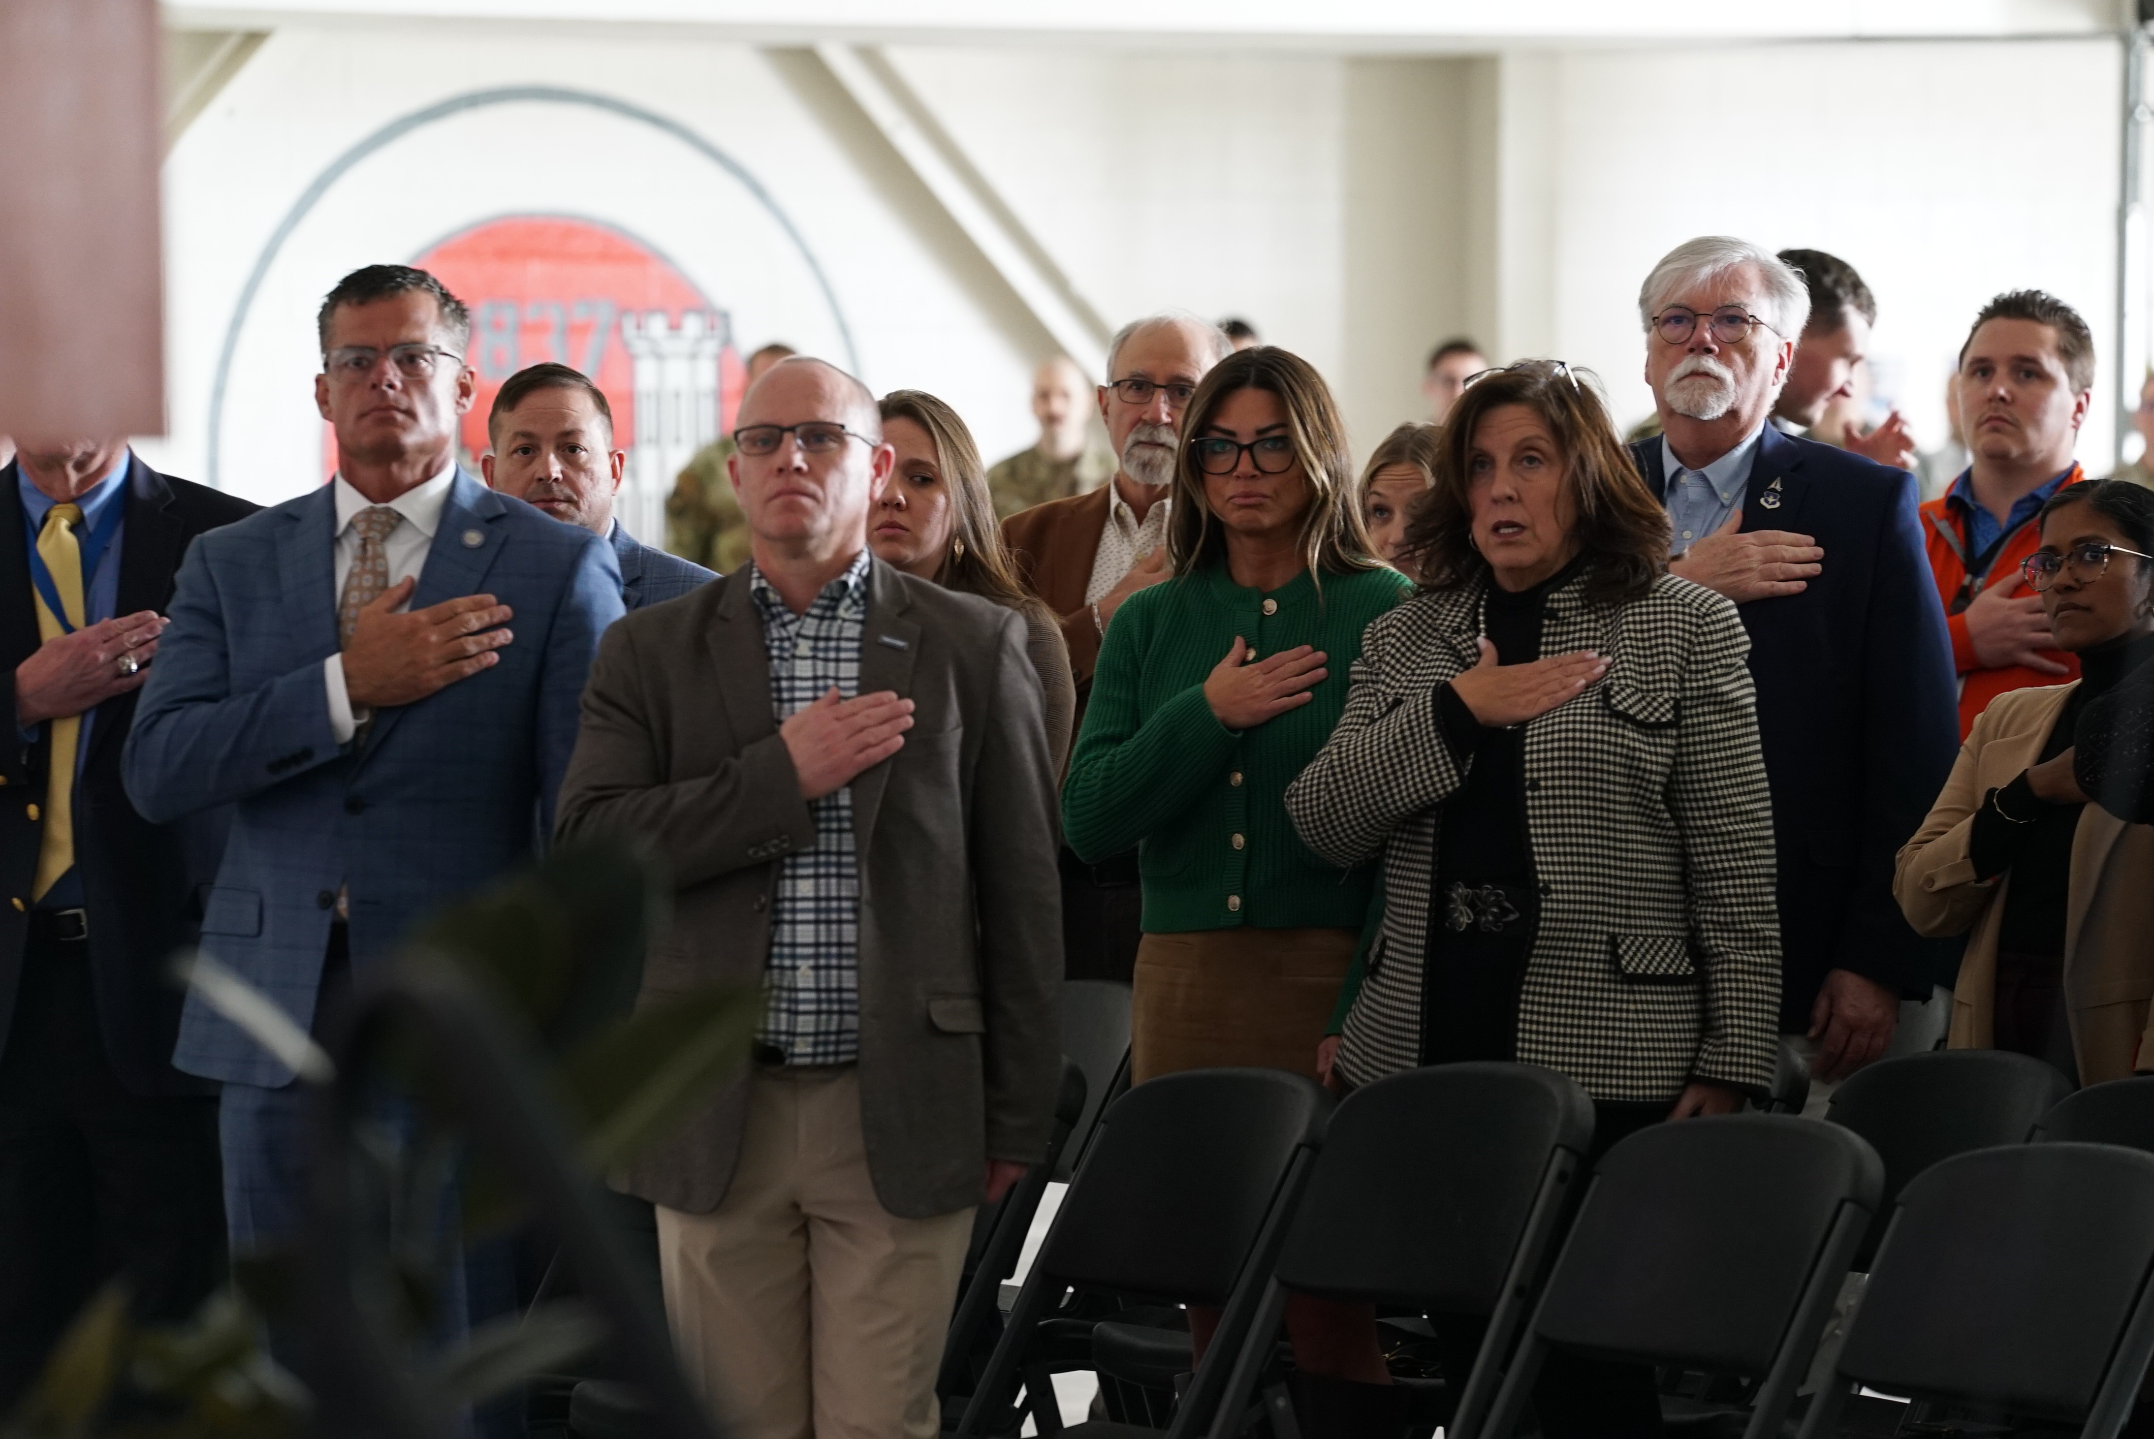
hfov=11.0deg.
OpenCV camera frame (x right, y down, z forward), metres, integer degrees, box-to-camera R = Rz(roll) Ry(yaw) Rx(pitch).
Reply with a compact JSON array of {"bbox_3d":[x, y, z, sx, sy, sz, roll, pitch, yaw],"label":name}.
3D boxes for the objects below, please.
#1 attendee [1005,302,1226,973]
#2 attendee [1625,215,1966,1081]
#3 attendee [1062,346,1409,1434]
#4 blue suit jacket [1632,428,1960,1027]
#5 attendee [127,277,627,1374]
[{"bbox_3d":[0.115,0.298,15.700,0.530,1.739,0.360,1,2,22],"label":"attendee"},{"bbox_3d":[0.865,0.286,14.650,0.610,1.838,0.390,1,2,24],"label":"attendee"},{"bbox_3d":[0.206,0.375,14.000,0.480,1.684,0.340,1,2,14],"label":"attendee"},{"bbox_3d":[0.865,0.008,14.650,0.600,0.799,0.360,1,2,24],"label":"blue suit jacket"},{"bbox_3d":[-0.861,0.331,13.650,0.610,1.771,0.380,1,2,24],"label":"attendee"}]

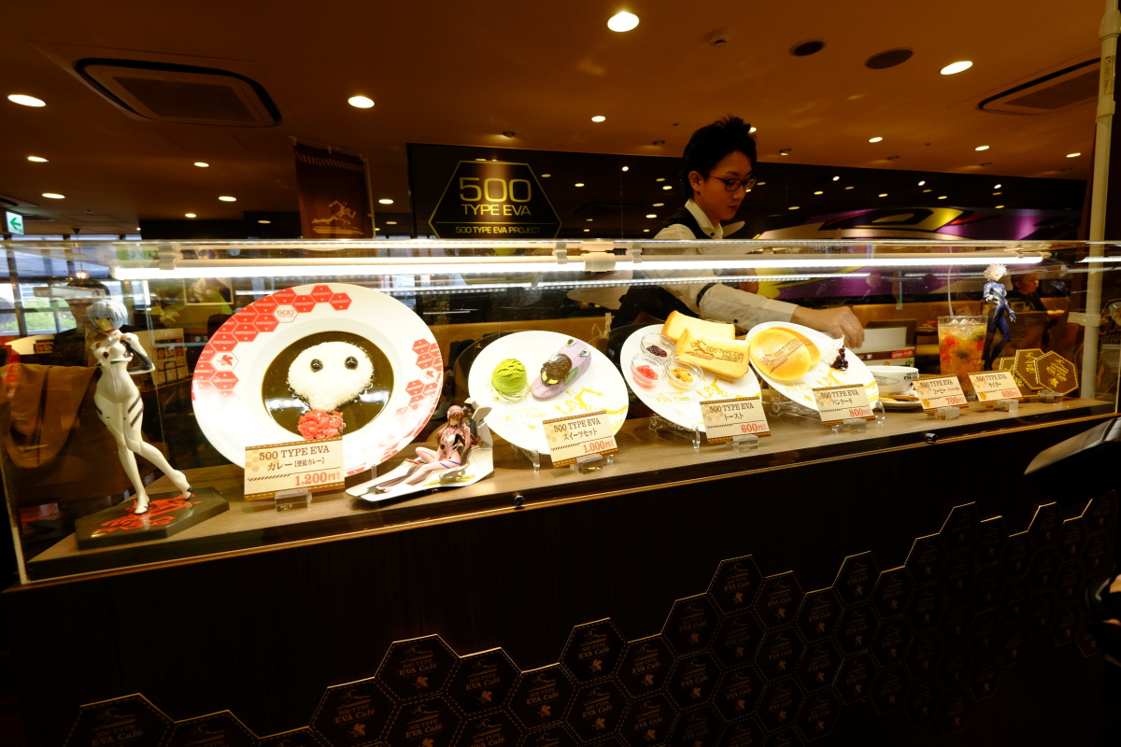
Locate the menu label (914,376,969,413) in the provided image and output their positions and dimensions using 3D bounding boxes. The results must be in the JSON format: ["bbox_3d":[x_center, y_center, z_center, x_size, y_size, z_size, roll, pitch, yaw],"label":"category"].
[{"bbox_3d":[0.595,0.032,0.730,0.091,0.055,0.004,-5,-17,-16],"label":"menu label"}]

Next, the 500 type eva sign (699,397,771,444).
[{"bbox_3d":[0.231,0.061,0.618,0.091,0.055,0.004,-5,-17,-16],"label":"500 type eva sign"}]

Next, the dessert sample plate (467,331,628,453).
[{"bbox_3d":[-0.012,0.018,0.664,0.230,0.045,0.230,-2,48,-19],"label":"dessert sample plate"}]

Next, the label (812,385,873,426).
[{"bbox_3d":[0.413,0.046,0.680,0.091,0.055,0.004,-5,-17,-16],"label":"label"}]

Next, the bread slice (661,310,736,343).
[{"bbox_3d":[0.228,-0.065,0.765,0.105,0.055,0.027,7,-13,-10],"label":"bread slice"}]

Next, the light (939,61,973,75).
[{"bbox_3d":[2.370,-1.836,2.793,0.145,0.030,0.145,-5,7,-16],"label":"light"}]

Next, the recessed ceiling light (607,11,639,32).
[{"bbox_3d":[0.297,-1.667,2.208,0.145,0.030,0.145,-3,7,0],"label":"recessed ceiling light"}]

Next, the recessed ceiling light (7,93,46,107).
[{"bbox_3d":[-3.039,-1.560,2.659,0.145,0.030,0.145,-5,7,-16],"label":"recessed ceiling light"}]

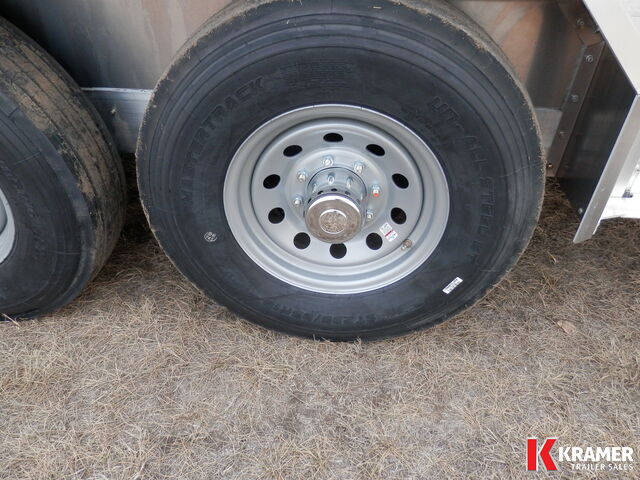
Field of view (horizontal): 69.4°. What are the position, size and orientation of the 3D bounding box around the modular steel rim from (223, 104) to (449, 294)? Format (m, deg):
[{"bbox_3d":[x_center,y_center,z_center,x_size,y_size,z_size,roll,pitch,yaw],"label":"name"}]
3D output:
[{"bbox_3d":[0.034,-0.096,0.969,0.443,0.443,0.165,5,38,3],"label":"modular steel rim"}]

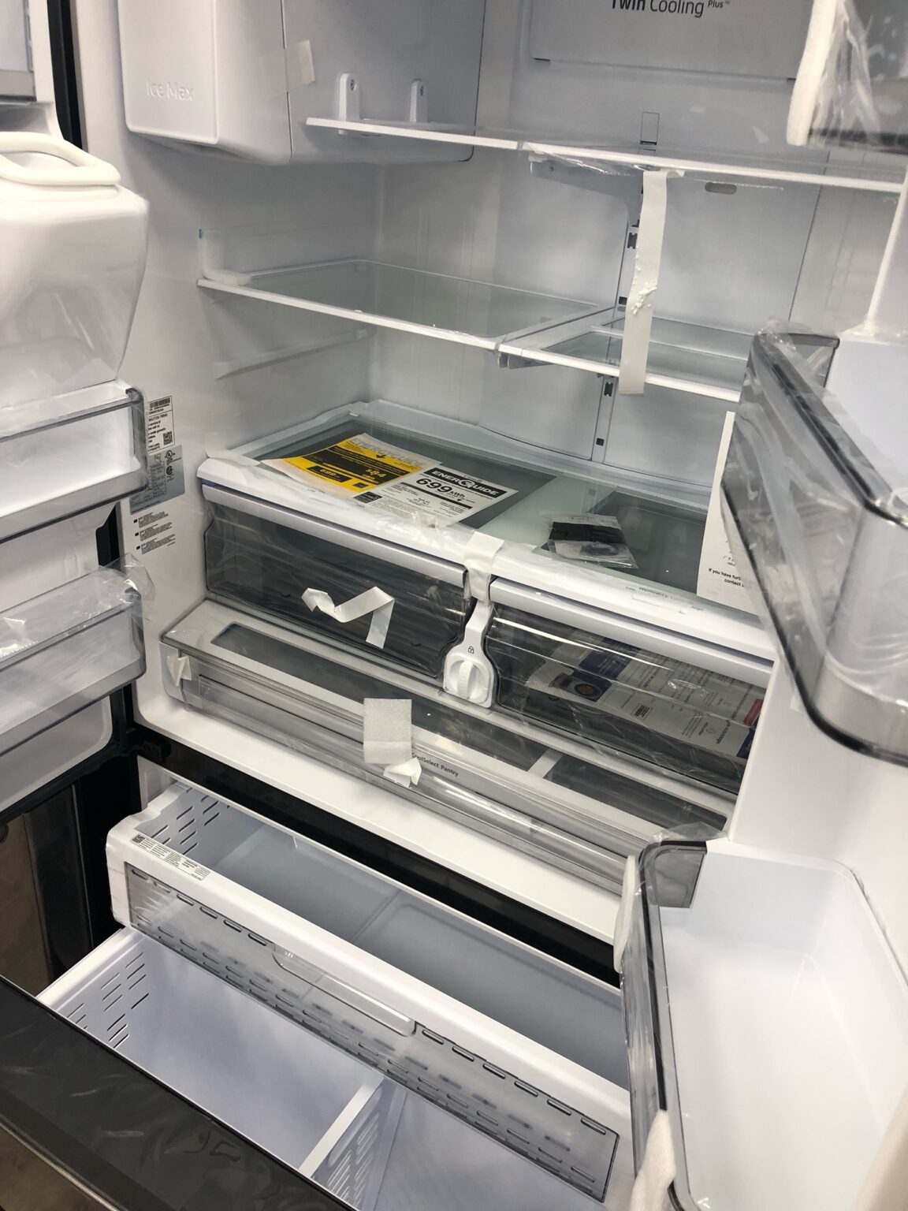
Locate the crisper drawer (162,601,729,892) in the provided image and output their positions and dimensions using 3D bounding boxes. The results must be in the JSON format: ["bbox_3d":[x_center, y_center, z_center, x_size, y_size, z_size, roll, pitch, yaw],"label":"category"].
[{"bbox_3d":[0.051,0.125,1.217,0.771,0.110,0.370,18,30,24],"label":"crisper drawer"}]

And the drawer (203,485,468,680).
[{"bbox_3d":[-0.074,-0.085,1.294,0.377,0.155,0.335,18,30,24],"label":"drawer"}]

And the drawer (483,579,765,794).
[{"bbox_3d":[0.274,0.031,1.128,0.372,0.155,0.335,18,30,24],"label":"drawer"}]

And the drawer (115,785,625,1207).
[{"bbox_3d":[-0.042,0.376,1.192,0.692,0.153,0.333,18,30,24],"label":"drawer"}]

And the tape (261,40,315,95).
[{"bbox_3d":[-0.154,-0.500,0.911,0.004,0.038,0.074,18,30,24],"label":"tape"}]

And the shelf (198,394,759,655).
[{"bbox_3d":[0.110,-0.117,1.176,0.784,0.037,0.355,18,30,24],"label":"shelf"}]

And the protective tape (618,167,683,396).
[{"bbox_3d":[0.168,-0.275,0.845,0.026,0.186,0.013,18,30,24],"label":"protective tape"}]

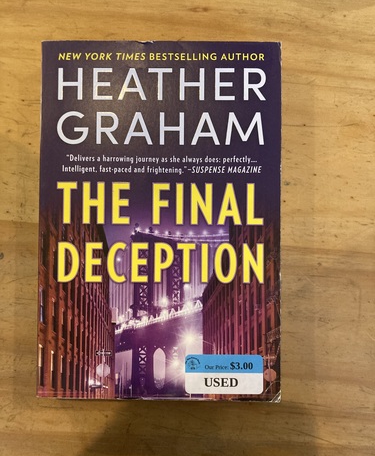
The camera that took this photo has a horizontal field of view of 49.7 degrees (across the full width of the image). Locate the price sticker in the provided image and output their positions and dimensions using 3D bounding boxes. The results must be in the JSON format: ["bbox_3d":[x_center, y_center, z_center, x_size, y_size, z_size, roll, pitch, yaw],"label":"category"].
[{"bbox_3d":[0.018,0.073,0.202,0.039,0.001,0.020,0,89,1],"label":"price sticker"}]

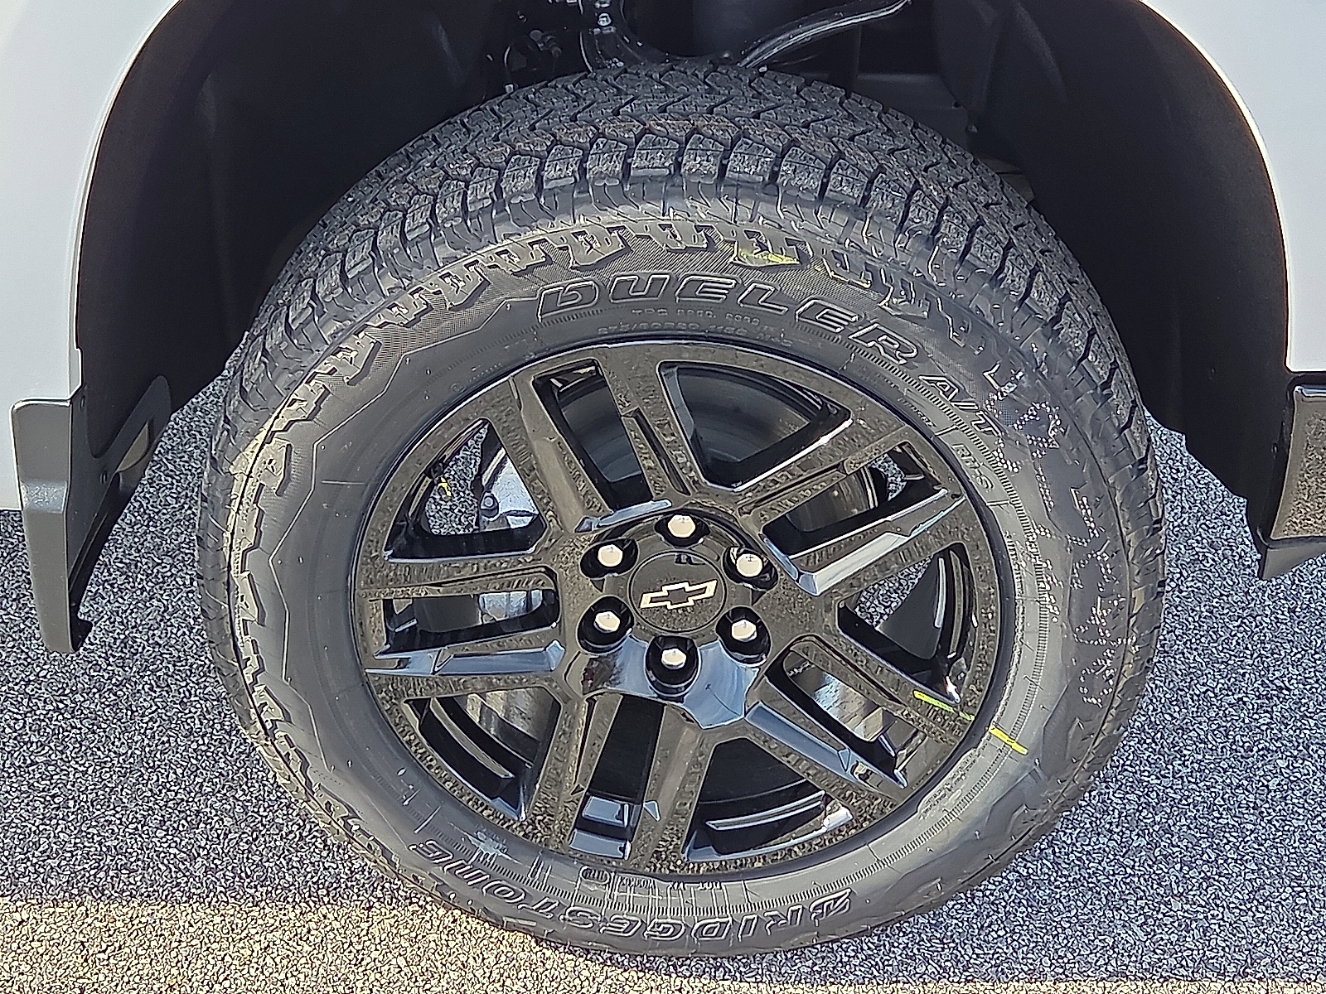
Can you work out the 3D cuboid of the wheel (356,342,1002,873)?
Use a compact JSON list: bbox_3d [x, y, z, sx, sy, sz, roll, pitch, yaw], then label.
[{"bbox_3d":[0.016,0.052,2.090,0.550,0.550,0.225,1,32,2],"label":"wheel"}]

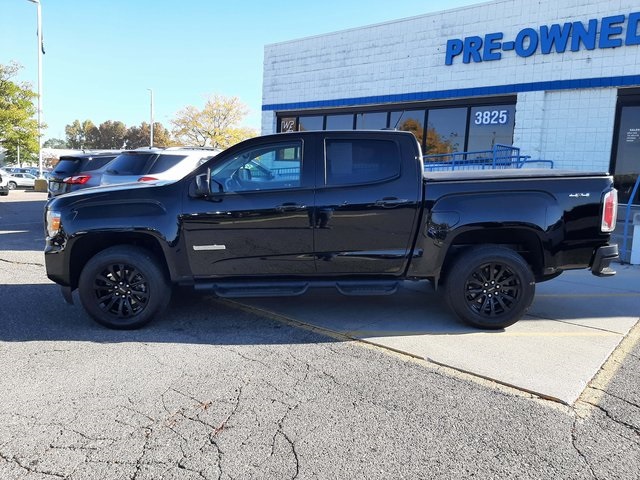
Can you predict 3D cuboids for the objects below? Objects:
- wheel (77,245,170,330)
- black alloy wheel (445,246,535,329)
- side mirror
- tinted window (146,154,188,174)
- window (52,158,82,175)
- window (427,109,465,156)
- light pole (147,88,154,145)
[{"bbox_3d":[-1.744,0.434,4.339,0.768,0.768,0.260,0,7,0],"label":"wheel"},{"bbox_3d":[1.519,0.427,4.339,0.768,0.768,0.260,0,7,0],"label":"black alloy wheel"},{"bbox_3d":[-0.977,-0.462,4.069,0.140,0.215,0.240,0,7,0],"label":"side mirror"},{"bbox_3d":[-3.099,-1.530,9.842,0.070,0.441,1.075,-14,-5,37],"label":"tinted window"},{"bbox_3d":[-6.168,-1.788,11.702,1.183,0.423,0.100,8,-17,37],"label":"window"},{"bbox_3d":[3.264,-2.643,12.485,1.063,1.420,0.080,8,8,37],"label":"window"},{"bbox_3d":[-20.467,-12.148,57.650,0.800,11.600,0.350,3,6,0],"label":"light pole"}]

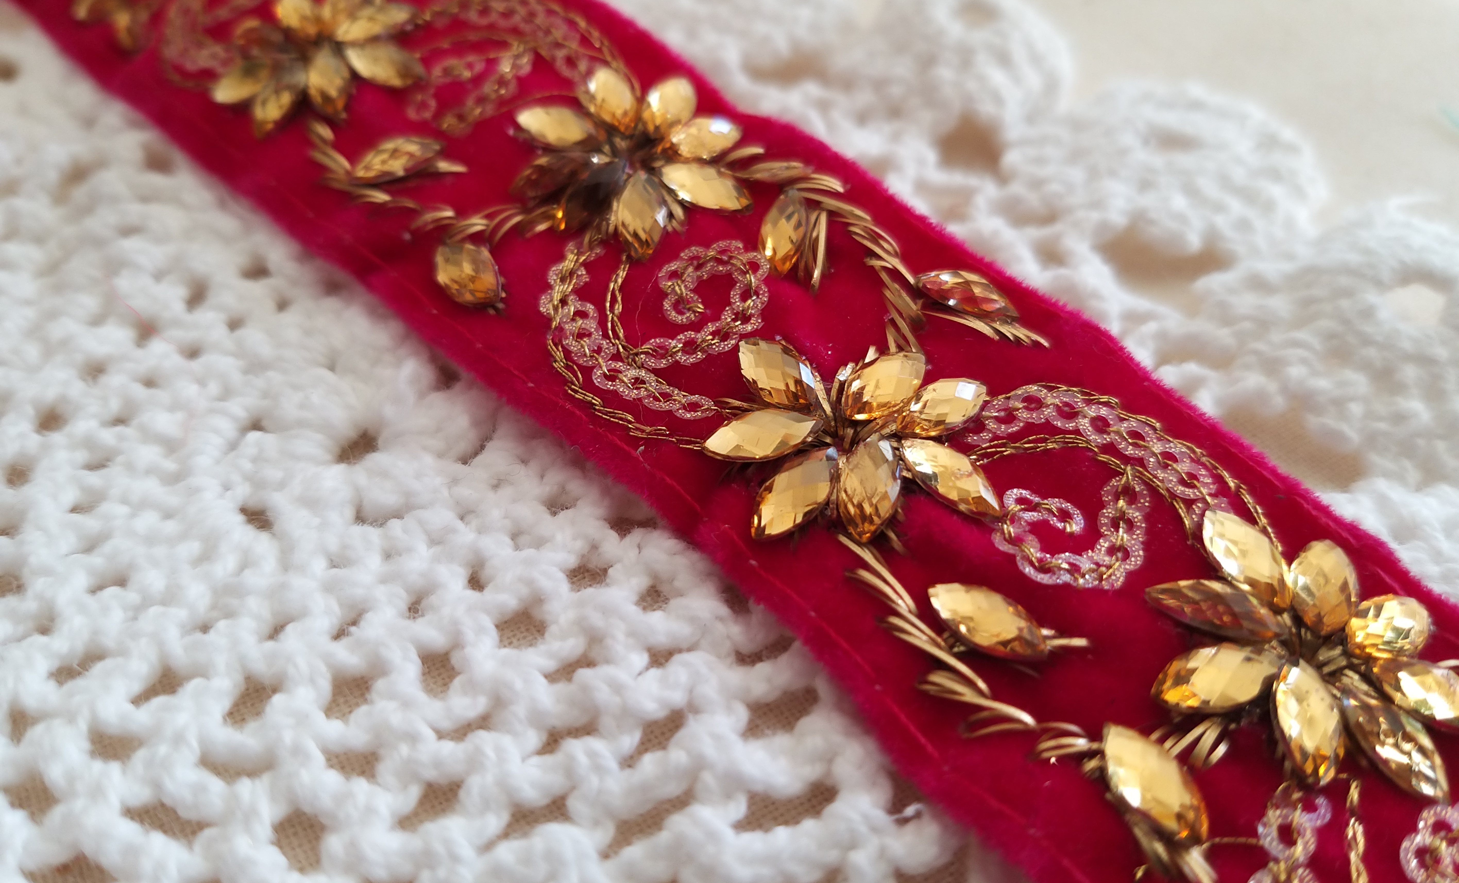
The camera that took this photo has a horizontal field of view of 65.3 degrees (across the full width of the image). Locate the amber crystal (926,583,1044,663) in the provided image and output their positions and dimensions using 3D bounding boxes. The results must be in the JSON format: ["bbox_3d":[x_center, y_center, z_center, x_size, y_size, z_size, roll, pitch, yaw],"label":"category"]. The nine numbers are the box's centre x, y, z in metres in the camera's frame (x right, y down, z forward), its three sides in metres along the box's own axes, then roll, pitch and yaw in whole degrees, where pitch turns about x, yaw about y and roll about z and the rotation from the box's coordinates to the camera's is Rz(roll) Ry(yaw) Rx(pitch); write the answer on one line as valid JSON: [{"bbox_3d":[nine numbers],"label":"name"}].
[{"bbox_3d":[0.022,0.015,0.095,0.011,0.004,0.005,29,70,15],"label":"amber crystal"}]

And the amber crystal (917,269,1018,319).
[{"bbox_3d":[0.024,-0.015,0.112,0.011,0.004,0.005,20,42,9],"label":"amber crystal"}]

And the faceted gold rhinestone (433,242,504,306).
[{"bbox_3d":[-0.026,-0.017,0.113,0.005,0.004,0.011,-38,50,-16],"label":"faceted gold rhinestone"}]

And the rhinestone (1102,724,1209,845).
[{"bbox_3d":[0.033,0.026,0.088,0.005,0.004,0.011,-32,67,-14],"label":"rhinestone"}]

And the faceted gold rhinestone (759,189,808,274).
[{"bbox_3d":[0.006,-0.022,0.116,0.005,0.004,0.011,7,63,6],"label":"faceted gold rhinestone"}]

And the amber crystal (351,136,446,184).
[{"bbox_3d":[-0.036,-0.030,0.121,0.010,0.004,0.005,-26,45,-10],"label":"amber crystal"}]

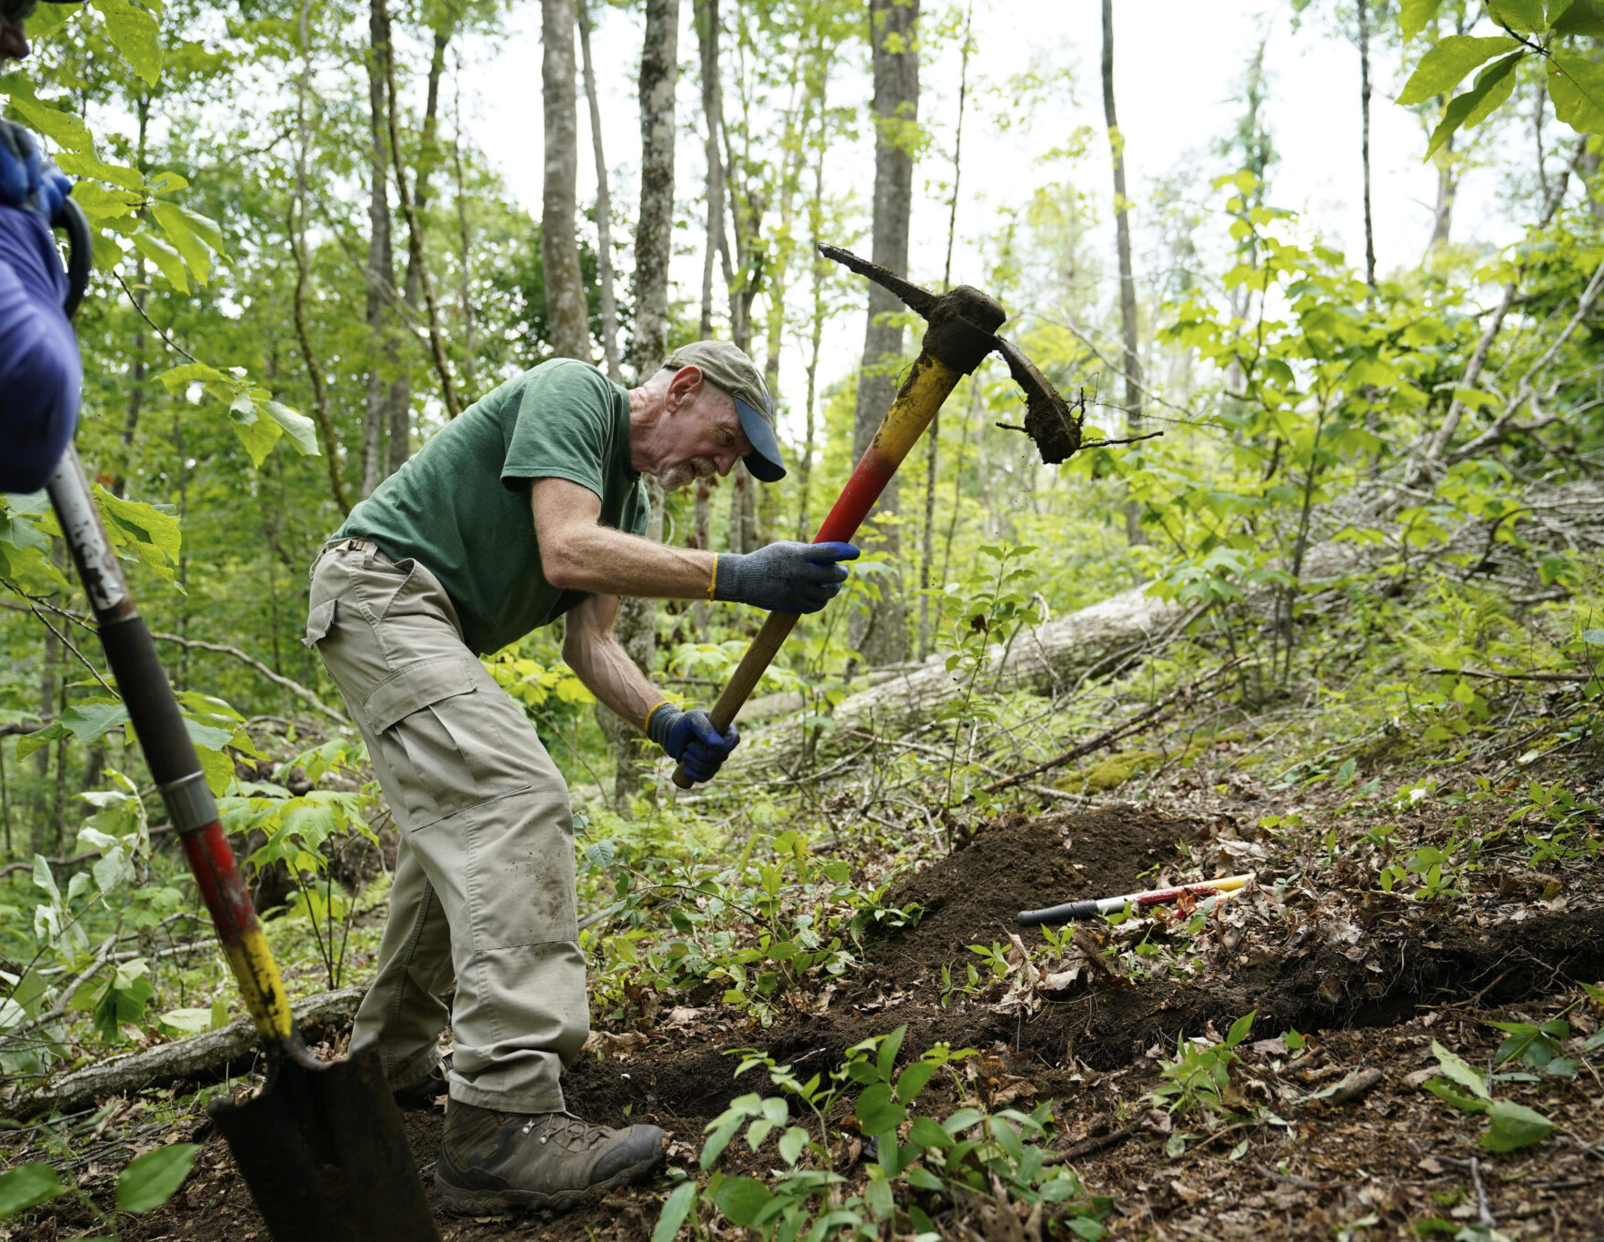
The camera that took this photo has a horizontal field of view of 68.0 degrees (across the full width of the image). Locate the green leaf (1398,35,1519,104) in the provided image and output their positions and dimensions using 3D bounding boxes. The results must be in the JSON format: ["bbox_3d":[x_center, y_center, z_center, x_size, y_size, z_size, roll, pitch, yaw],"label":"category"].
[{"bbox_3d":[0.952,-0.814,1.743,0.169,0.025,0.102,-17,-46,45],"label":"green leaf"}]

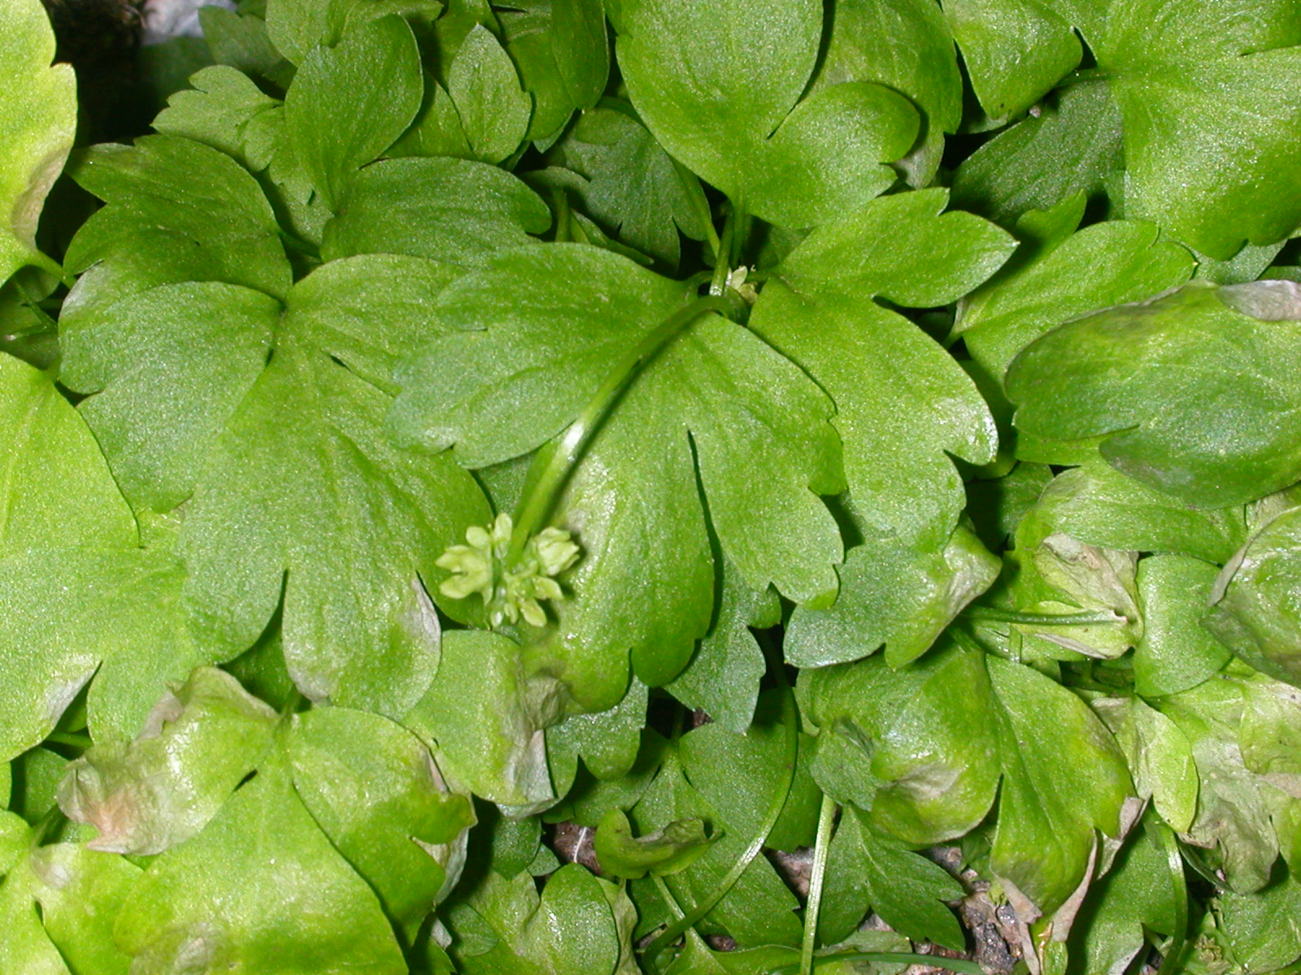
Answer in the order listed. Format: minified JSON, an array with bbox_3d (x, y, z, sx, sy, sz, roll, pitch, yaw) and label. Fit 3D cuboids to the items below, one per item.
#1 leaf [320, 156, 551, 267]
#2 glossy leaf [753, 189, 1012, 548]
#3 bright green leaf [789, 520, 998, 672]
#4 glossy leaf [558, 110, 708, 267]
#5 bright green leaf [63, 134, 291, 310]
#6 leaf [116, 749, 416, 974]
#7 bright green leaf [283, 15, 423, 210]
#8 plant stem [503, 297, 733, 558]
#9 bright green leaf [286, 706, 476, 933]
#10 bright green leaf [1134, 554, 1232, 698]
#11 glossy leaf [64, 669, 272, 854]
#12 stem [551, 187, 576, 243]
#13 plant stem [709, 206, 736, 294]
[{"bbox_3d":[-0.017,-0.021,0.187,0.018,0.006,0.011,3,63,1],"label":"leaf"},{"bbox_3d":[0.018,-0.009,0.178,0.022,0.006,0.024,-42,85,-12],"label":"glossy leaf"},{"bbox_3d":[0.019,0.009,0.192,0.015,0.009,0.004,-28,18,-10],"label":"bright green leaf"},{"bbox_3d":[-0.001,-0.024,0.192,0.012,0.004,0.014,-5,73,-2],"label":"glossy leaf"},{"bbox_3d":[-0.036,-0.020,0.183,0.018,0.006,0.015,18,69,13],"label":"bright green leaf"},{"bbox_3d":[-0.029,0.028,0.178,0.021,0.018,0.004,0,22,0],"label":"leaf"},{"bbox_3d":[-0.025,-0.032,0.203,0.010,0.015,0.004,17,14,3],"label":"bright green leaf"},{"bbox_3d":[-0.002,-0.005,0.187,0.004,0.004,0.024,36,74,11],"label":"plant stem"},{"bbox_3d":[-0.020,0.024,0.178,0.011,0.006,0.018,-38,102,-6],"label":"bright green leaf"},{"bbox_3d":[0.042,0.011,0.187,0.010,0.004,0.011,0,78,-6],"label":"bright green leaf"},{"bbox_3d":[-0.035,0.020,0.176,0.018,0.007,0.013,-30,83,6],"label":"glossy leaf"},{"bbox_3d":[-0.007,-0.022,0.192,0.001,0.006,0.001,-2,37,2],"label":"stem"},{"bbox_3d":[0.006,-0.020,0.199,0.002,0.007,0.002,10,24,5],"label":"plant stem"}]

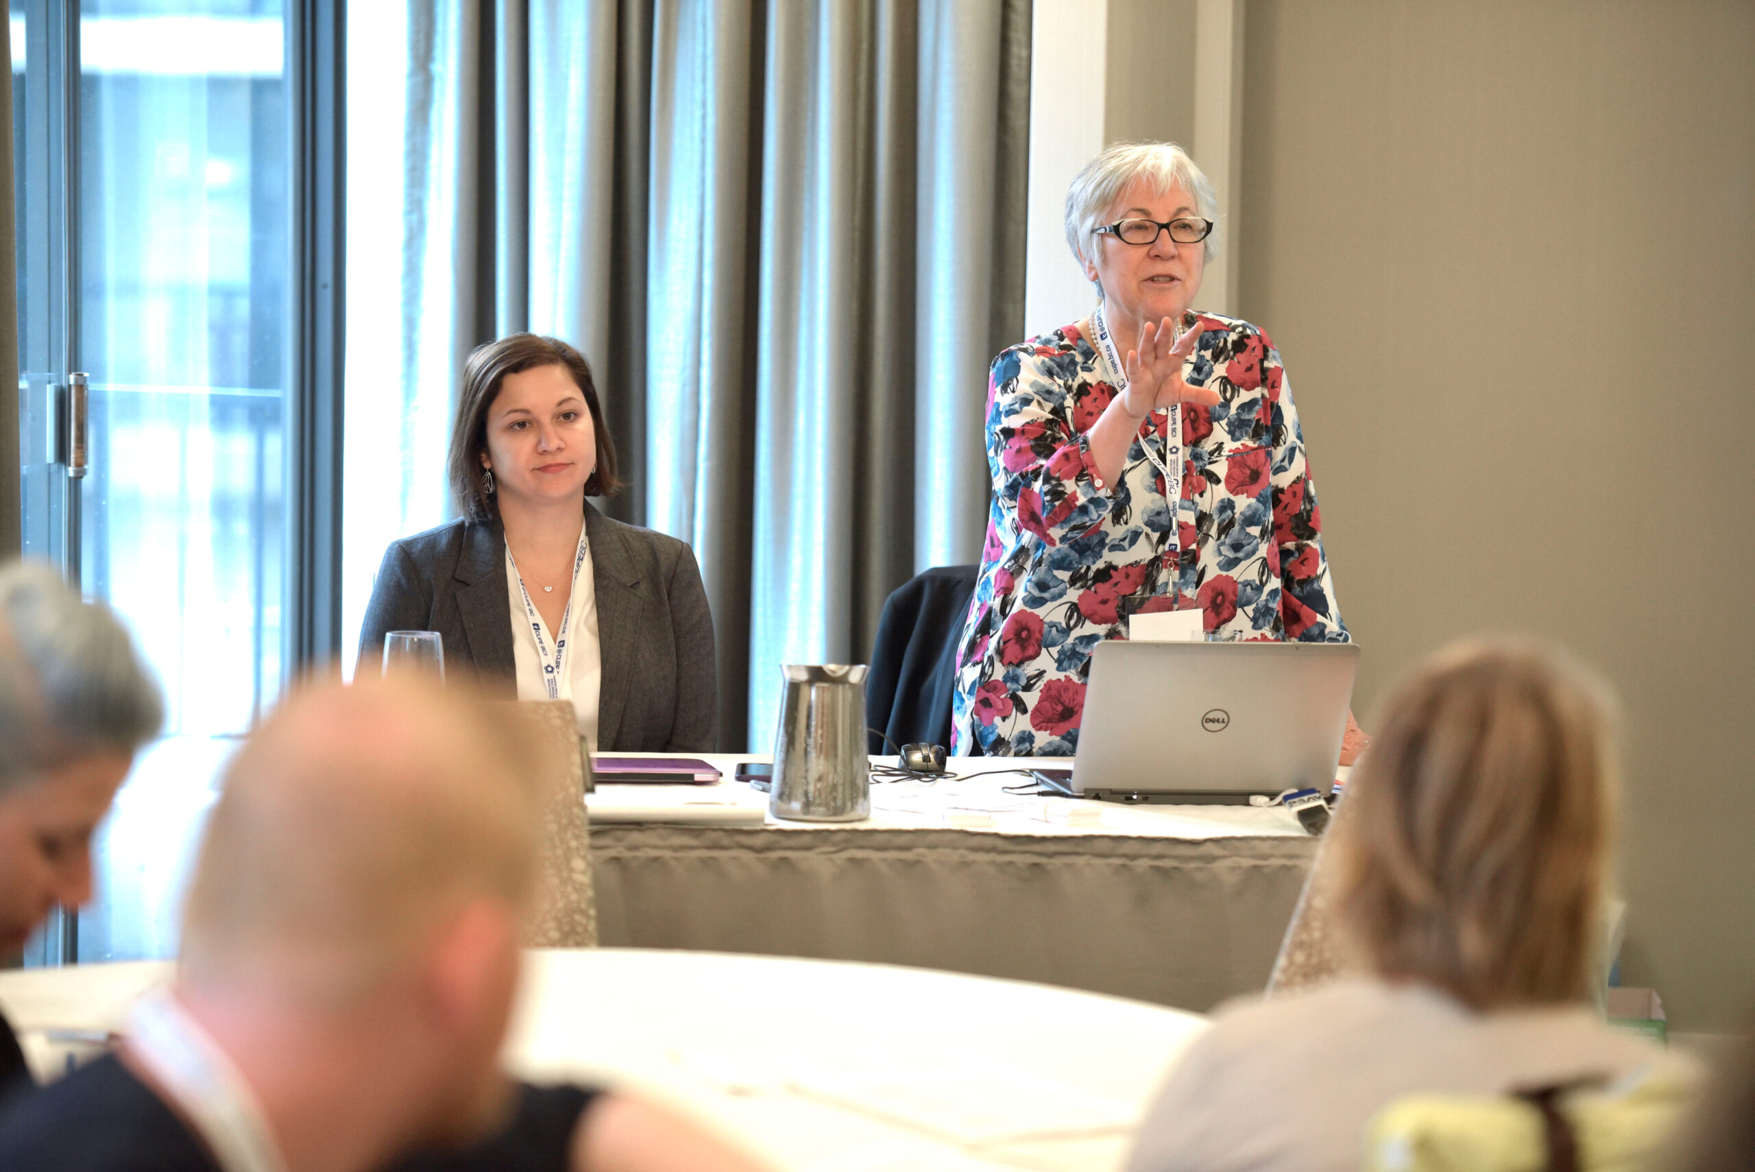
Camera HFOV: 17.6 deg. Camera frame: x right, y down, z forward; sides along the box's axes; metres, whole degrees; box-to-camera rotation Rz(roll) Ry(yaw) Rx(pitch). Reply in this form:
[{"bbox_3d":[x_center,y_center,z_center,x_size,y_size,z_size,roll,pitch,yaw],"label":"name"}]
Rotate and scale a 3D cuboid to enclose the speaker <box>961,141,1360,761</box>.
[{"bbox_3d":[0.372,0.175,7.752,0.540,1.564,0.460,0,5,-9],"label":"speaker"}]

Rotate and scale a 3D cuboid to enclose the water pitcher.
[{"bbox_3d":[-0.073,0.189,6.876,0.121,0.178,0.157,-1,5,-22],"label":"water pitcher"}]

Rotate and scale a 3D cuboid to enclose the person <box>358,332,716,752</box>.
[{"bbox_3d":[-0.453,0.317,7.524,0.500,1.288,0.780,1,5,-6],"label":"person"}]

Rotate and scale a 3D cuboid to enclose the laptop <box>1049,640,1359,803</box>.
[{"bbox_3d":[0.394,0.161,7.085,0.340,0.216,0.326,0,5,-11],"label":"laptop"}]

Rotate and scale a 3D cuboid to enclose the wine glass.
[{"bbox_3d":[-0.579,0.158,7.050,0.083,0.190,0.083,1,5,0],"label":"wine glass"}]

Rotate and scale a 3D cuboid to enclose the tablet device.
[{"bbox_3d":[-0.330,0.233,7.248,0.245,0.016,0.172,1,5,-7],"label":"tablet device"}]

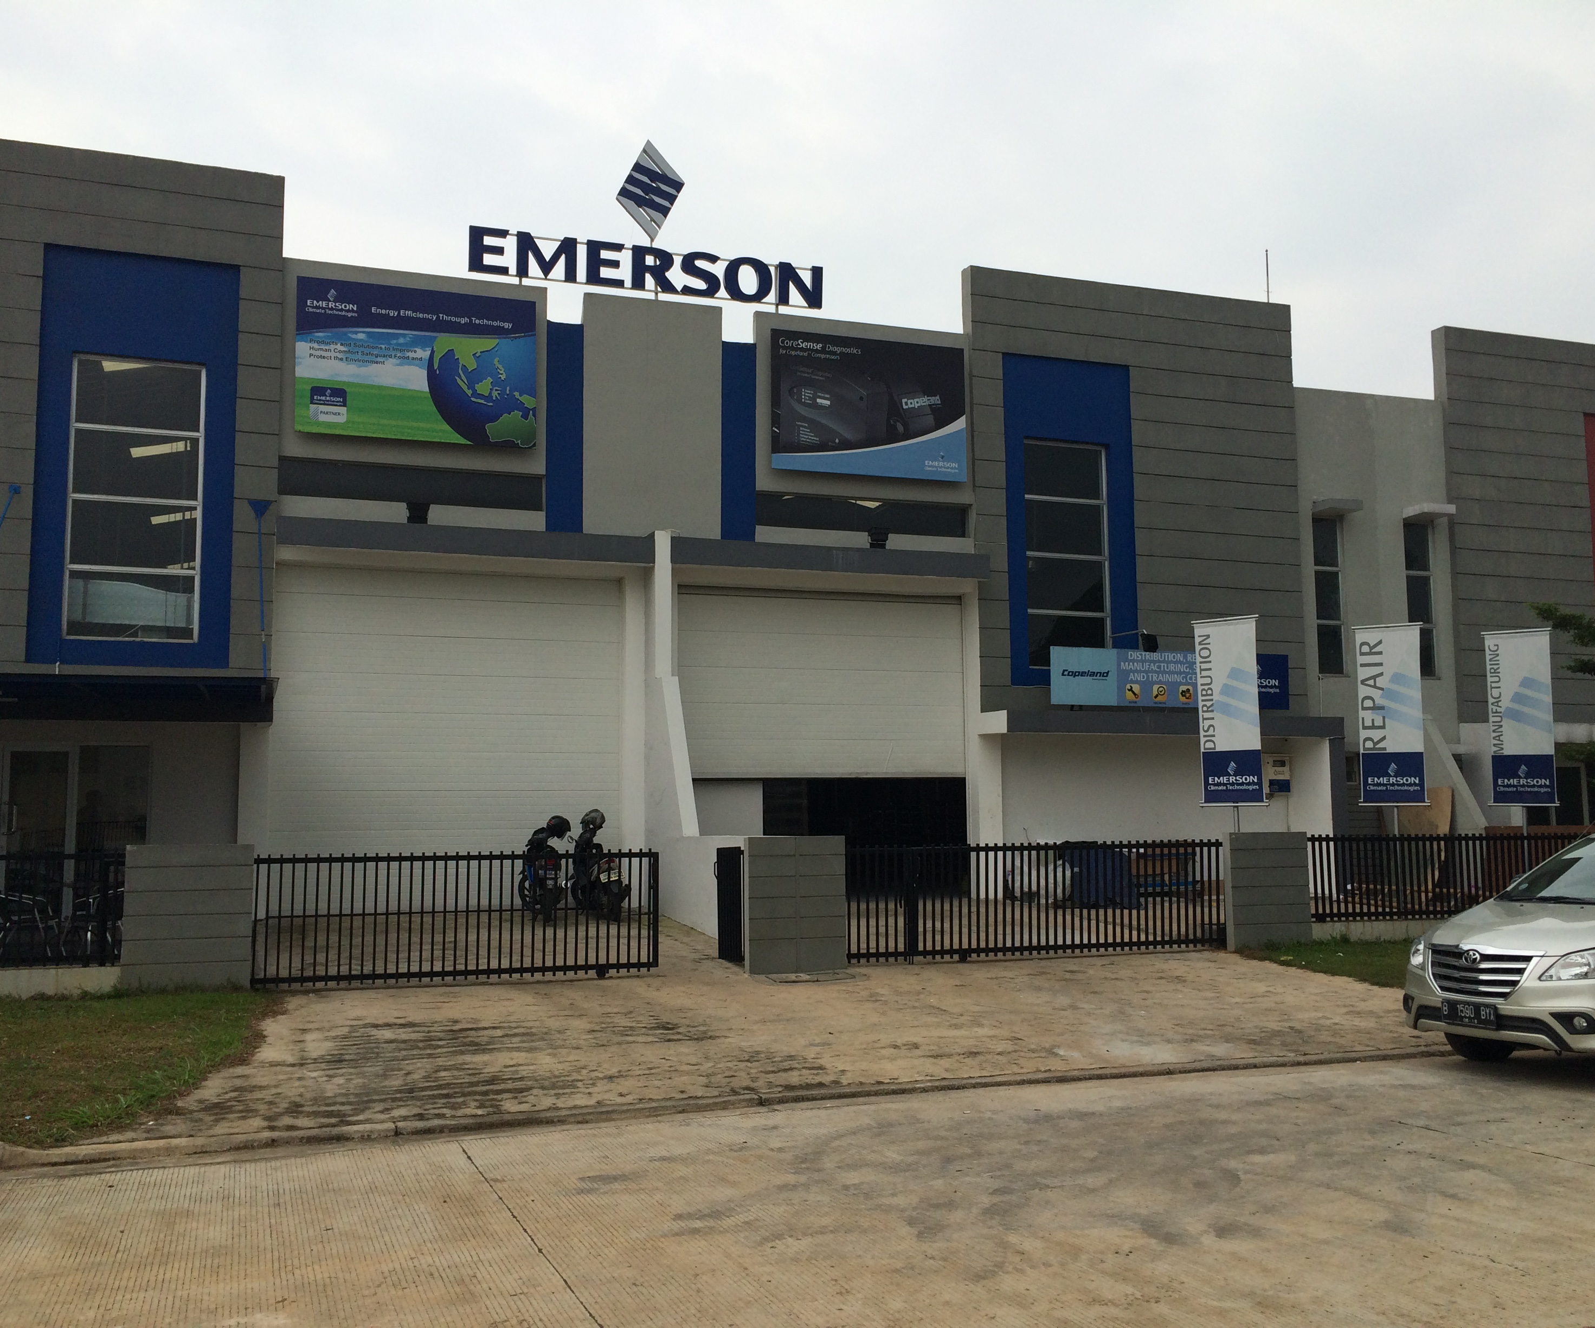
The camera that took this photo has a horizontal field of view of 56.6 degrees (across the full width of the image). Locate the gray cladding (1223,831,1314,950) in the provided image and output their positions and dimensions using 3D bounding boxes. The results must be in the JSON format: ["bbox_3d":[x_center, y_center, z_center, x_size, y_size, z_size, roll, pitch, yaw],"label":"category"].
[{"bbox_3d":[5.518,2.658,17.432,1.092,1.341,0.170,2,-6,-20],"label":"gray cladding"}]

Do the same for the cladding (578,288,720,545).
[{"bbox_3d":[-2.153,-3.570,21.916,2.087,3.627,0.200,2,-6,-20],"label":"cladding"}]

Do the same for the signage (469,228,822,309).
[{"bbox_3d":[-2.044,-5.492,20.764,5.023,0.621,0.150,2,-6,-19],"label":"signage"}]

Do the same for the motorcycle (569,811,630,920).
[{"bbox_3d":[-2.637,2.692,19.630,0.640,1.330,1.820,3,-7,-31],"label":"motorcycle"}]

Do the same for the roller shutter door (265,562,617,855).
[{"bbox_3d":[-4.534,1.019,19.425,4.474,4.441,0.120,2,-6,-19],"label":"roller shutter door"}]

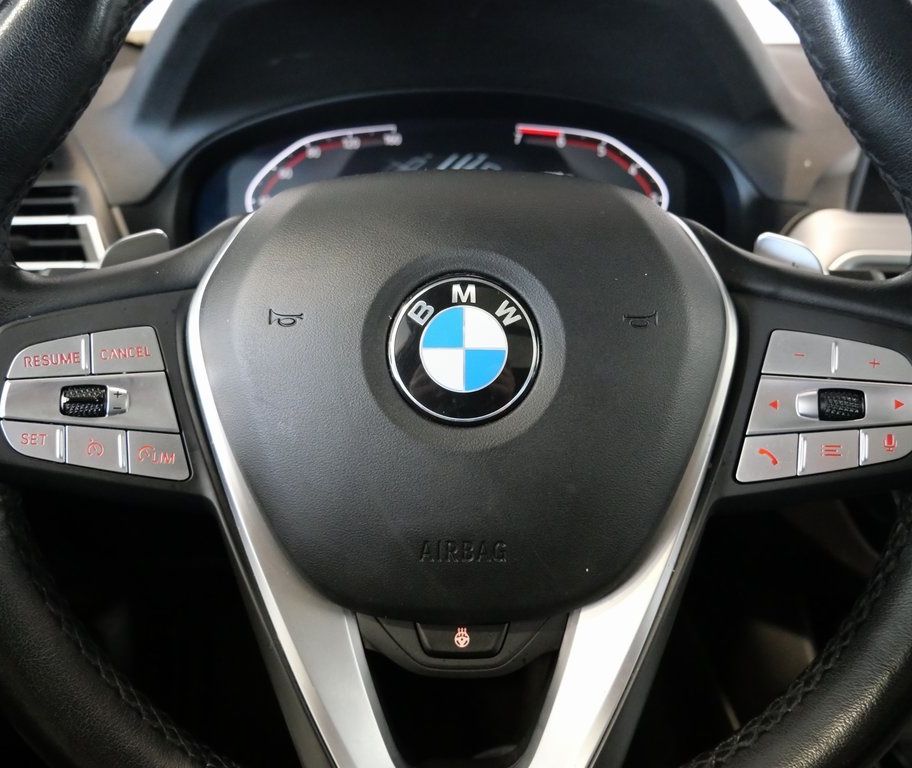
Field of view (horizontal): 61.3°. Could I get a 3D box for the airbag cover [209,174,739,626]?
[{"bbox_3d":[0.002,0.004,0.259,0.177,0.149,0.047,0,0,0],"label":"airbag cover"}]

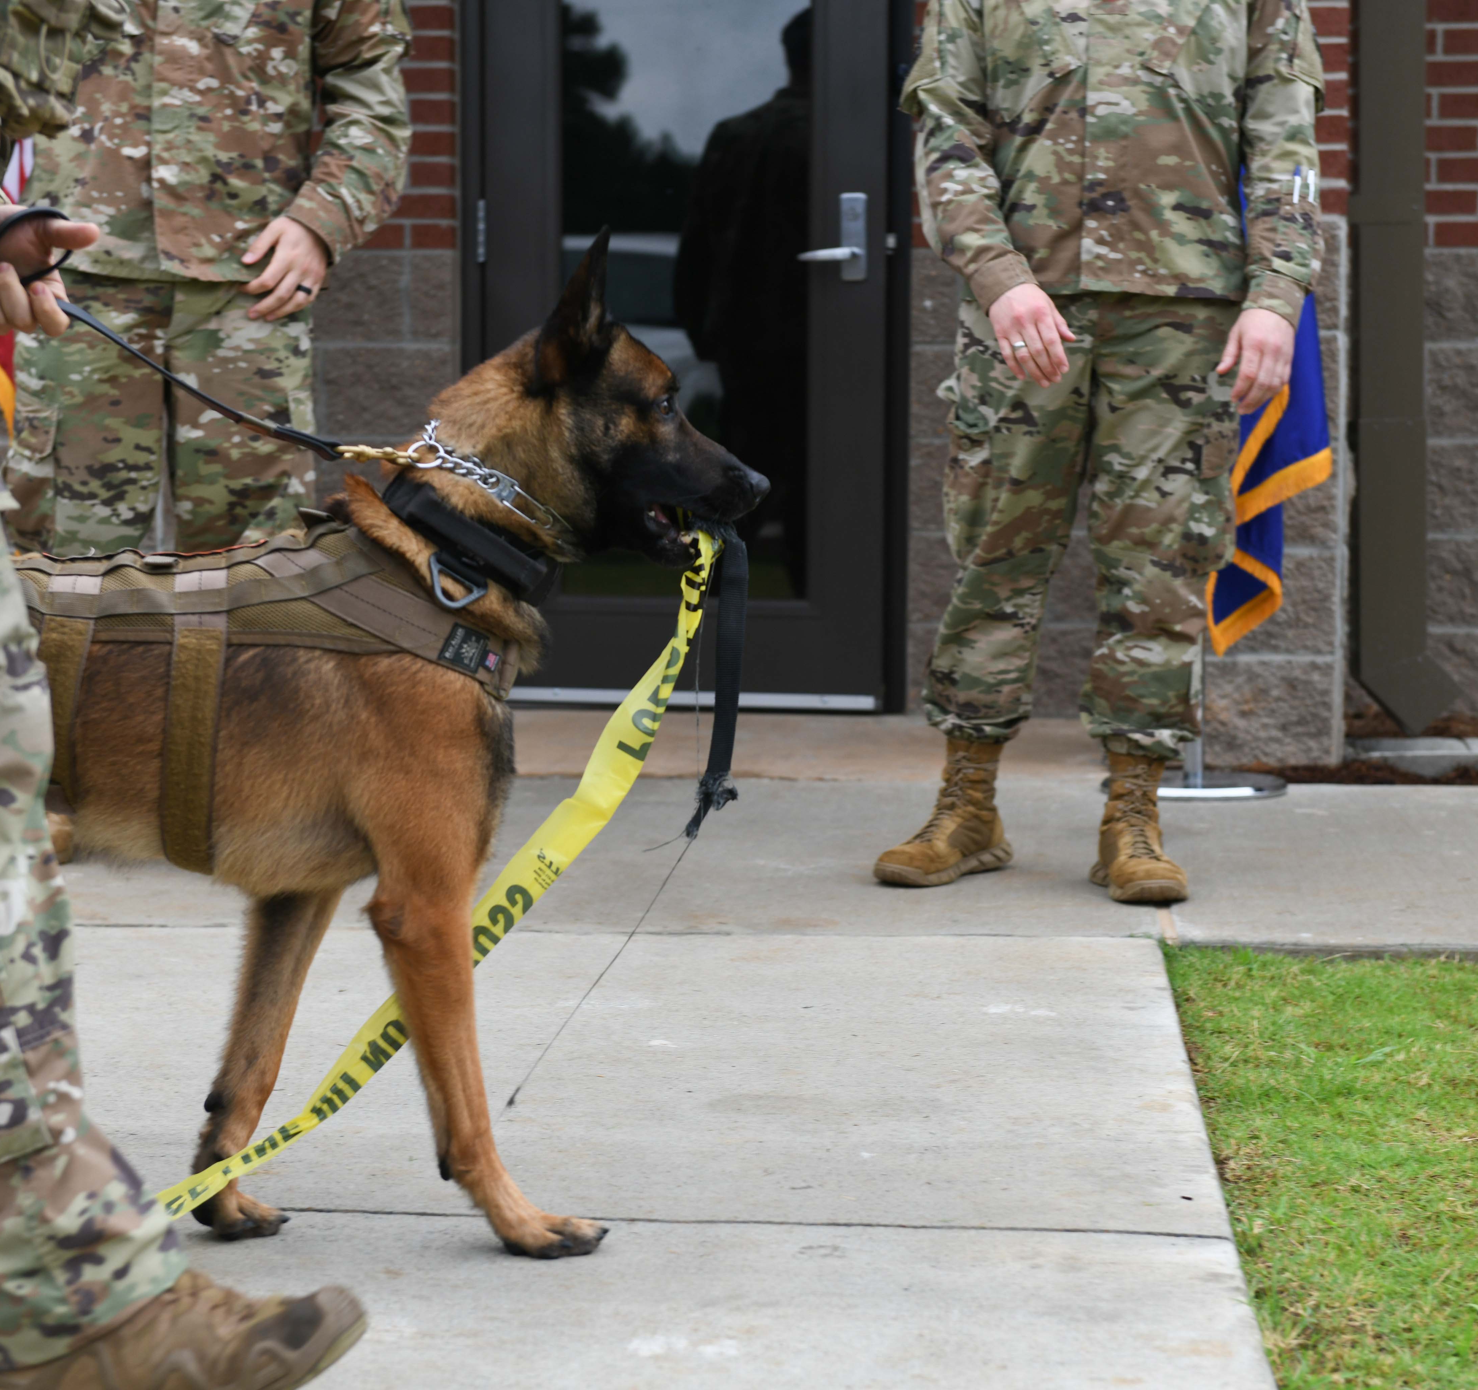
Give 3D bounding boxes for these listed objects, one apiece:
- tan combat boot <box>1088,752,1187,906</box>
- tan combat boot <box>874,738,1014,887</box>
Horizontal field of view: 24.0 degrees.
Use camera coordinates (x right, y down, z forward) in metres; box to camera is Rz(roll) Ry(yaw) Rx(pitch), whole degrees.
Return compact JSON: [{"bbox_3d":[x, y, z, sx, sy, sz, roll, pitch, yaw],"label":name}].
[{"bbox_3d":[0.576,0.168,5.007,0.114,0.235,0.303,0,5,-7],"label":"tan combat boot"},{"bbox_3d":[0.305,0.153,5.149,0.114,0.235,0.303,4,6,37],"label":"tan combat boot"}]

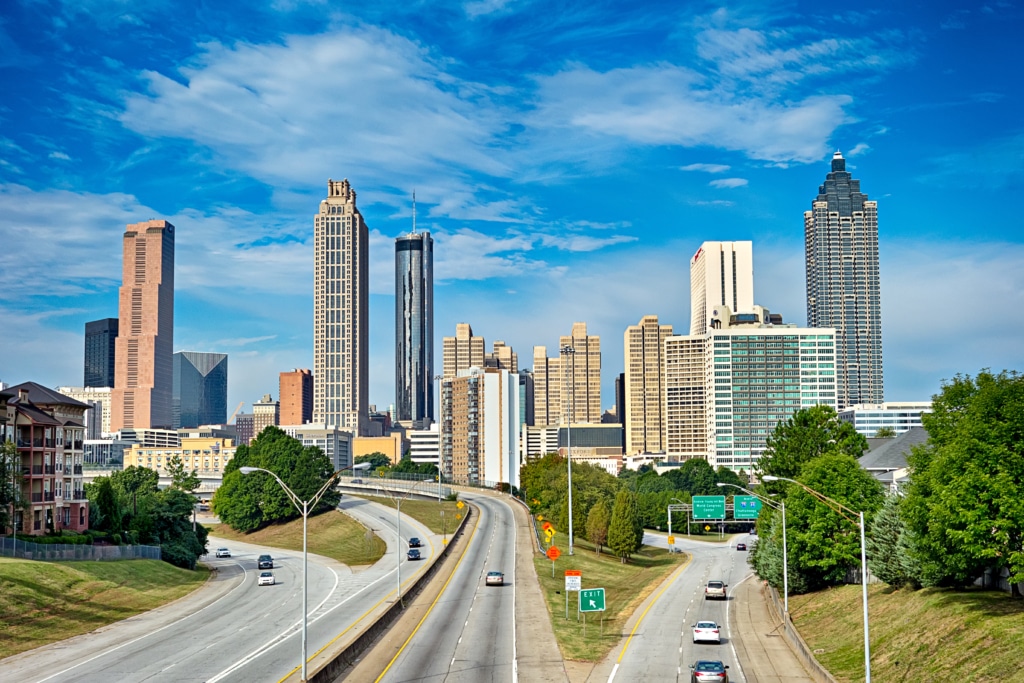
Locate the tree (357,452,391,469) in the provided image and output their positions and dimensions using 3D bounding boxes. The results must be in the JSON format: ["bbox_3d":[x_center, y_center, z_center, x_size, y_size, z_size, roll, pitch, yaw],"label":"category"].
[{"bbox_3d":[-59.190,53.160,600.000,15.500,10.720,14.000,-1,-6,0],"label":"tree"}]

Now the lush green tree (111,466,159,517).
[{"bbox_3d":[-54.160,22.660,200.000,6.900,9.410,6.800,-1,-6,0],"label":"lush green tree"}]

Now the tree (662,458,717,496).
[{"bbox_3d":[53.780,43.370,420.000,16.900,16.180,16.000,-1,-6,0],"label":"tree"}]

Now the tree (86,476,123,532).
[{"bbox_3d":[-51.330,20.640,176.000,4.000,7.150,4.000,-1,-6,0],"label":"tree"}]

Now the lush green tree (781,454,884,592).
[{"bbox_3d":[28.277,16.029,122.987,9.173,12.076,9.173,-1,-6,0],"label":"lush green tree"}]

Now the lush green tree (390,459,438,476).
[{"bbox_3d":[-40.570,53.670,580.000,19.500,9.940,14.000,-1,-6,0],"label":"lush green tree"}]

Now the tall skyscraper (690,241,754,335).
[{"bbox_3d":[147.342,19.144,982.805,34.792,166.056,86.000,-1,-6,0],"label":"tall skyscraper"}]

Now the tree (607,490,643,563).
[{"bbox_3d":[16.008,26.312,198.351,5.122,10.160,5.122,-1,-6,0],"label":"tree"}]

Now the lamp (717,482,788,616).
[{"bbox_3d":[17.167,14.825,99.502,5.138,9.570,0.400,-1,-6,6],"label":"lamp"}]

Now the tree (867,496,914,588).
[{"bbox_3d":[30.661,16.189,112.919,3.887,7.542,3.887,-1,-6,0],"label":"tree"}]

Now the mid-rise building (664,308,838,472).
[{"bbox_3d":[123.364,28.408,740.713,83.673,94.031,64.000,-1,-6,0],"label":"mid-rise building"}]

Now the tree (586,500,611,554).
[{"bbox_3d":[13.650,29.430,220.000,3.800,8.610,3.800,-1,-6,0],"label":"tree"}]

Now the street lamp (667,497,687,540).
[{"bbox_3d":[38.450,40.510,320.000,4.300,9.340,0.400,1,-6,-17],"label":"street lamp"}]

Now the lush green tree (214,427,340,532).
[{"bbox_3d":[-46.048,27.059,273.714,24.745,20.716,22.270,-1,-6,0],"label":"lush green tree"}]

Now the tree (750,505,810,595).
[{"bbox_3d":[27.250,21.430,142.000,6.300,9.180,6.300,-1,-6,0],"label":"tree"}]

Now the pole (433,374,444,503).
[{"bbox_3d":[-19.240,25.740,370.010,2.400,34.040,2.400,-1,-6,0],"label":"pole"}]

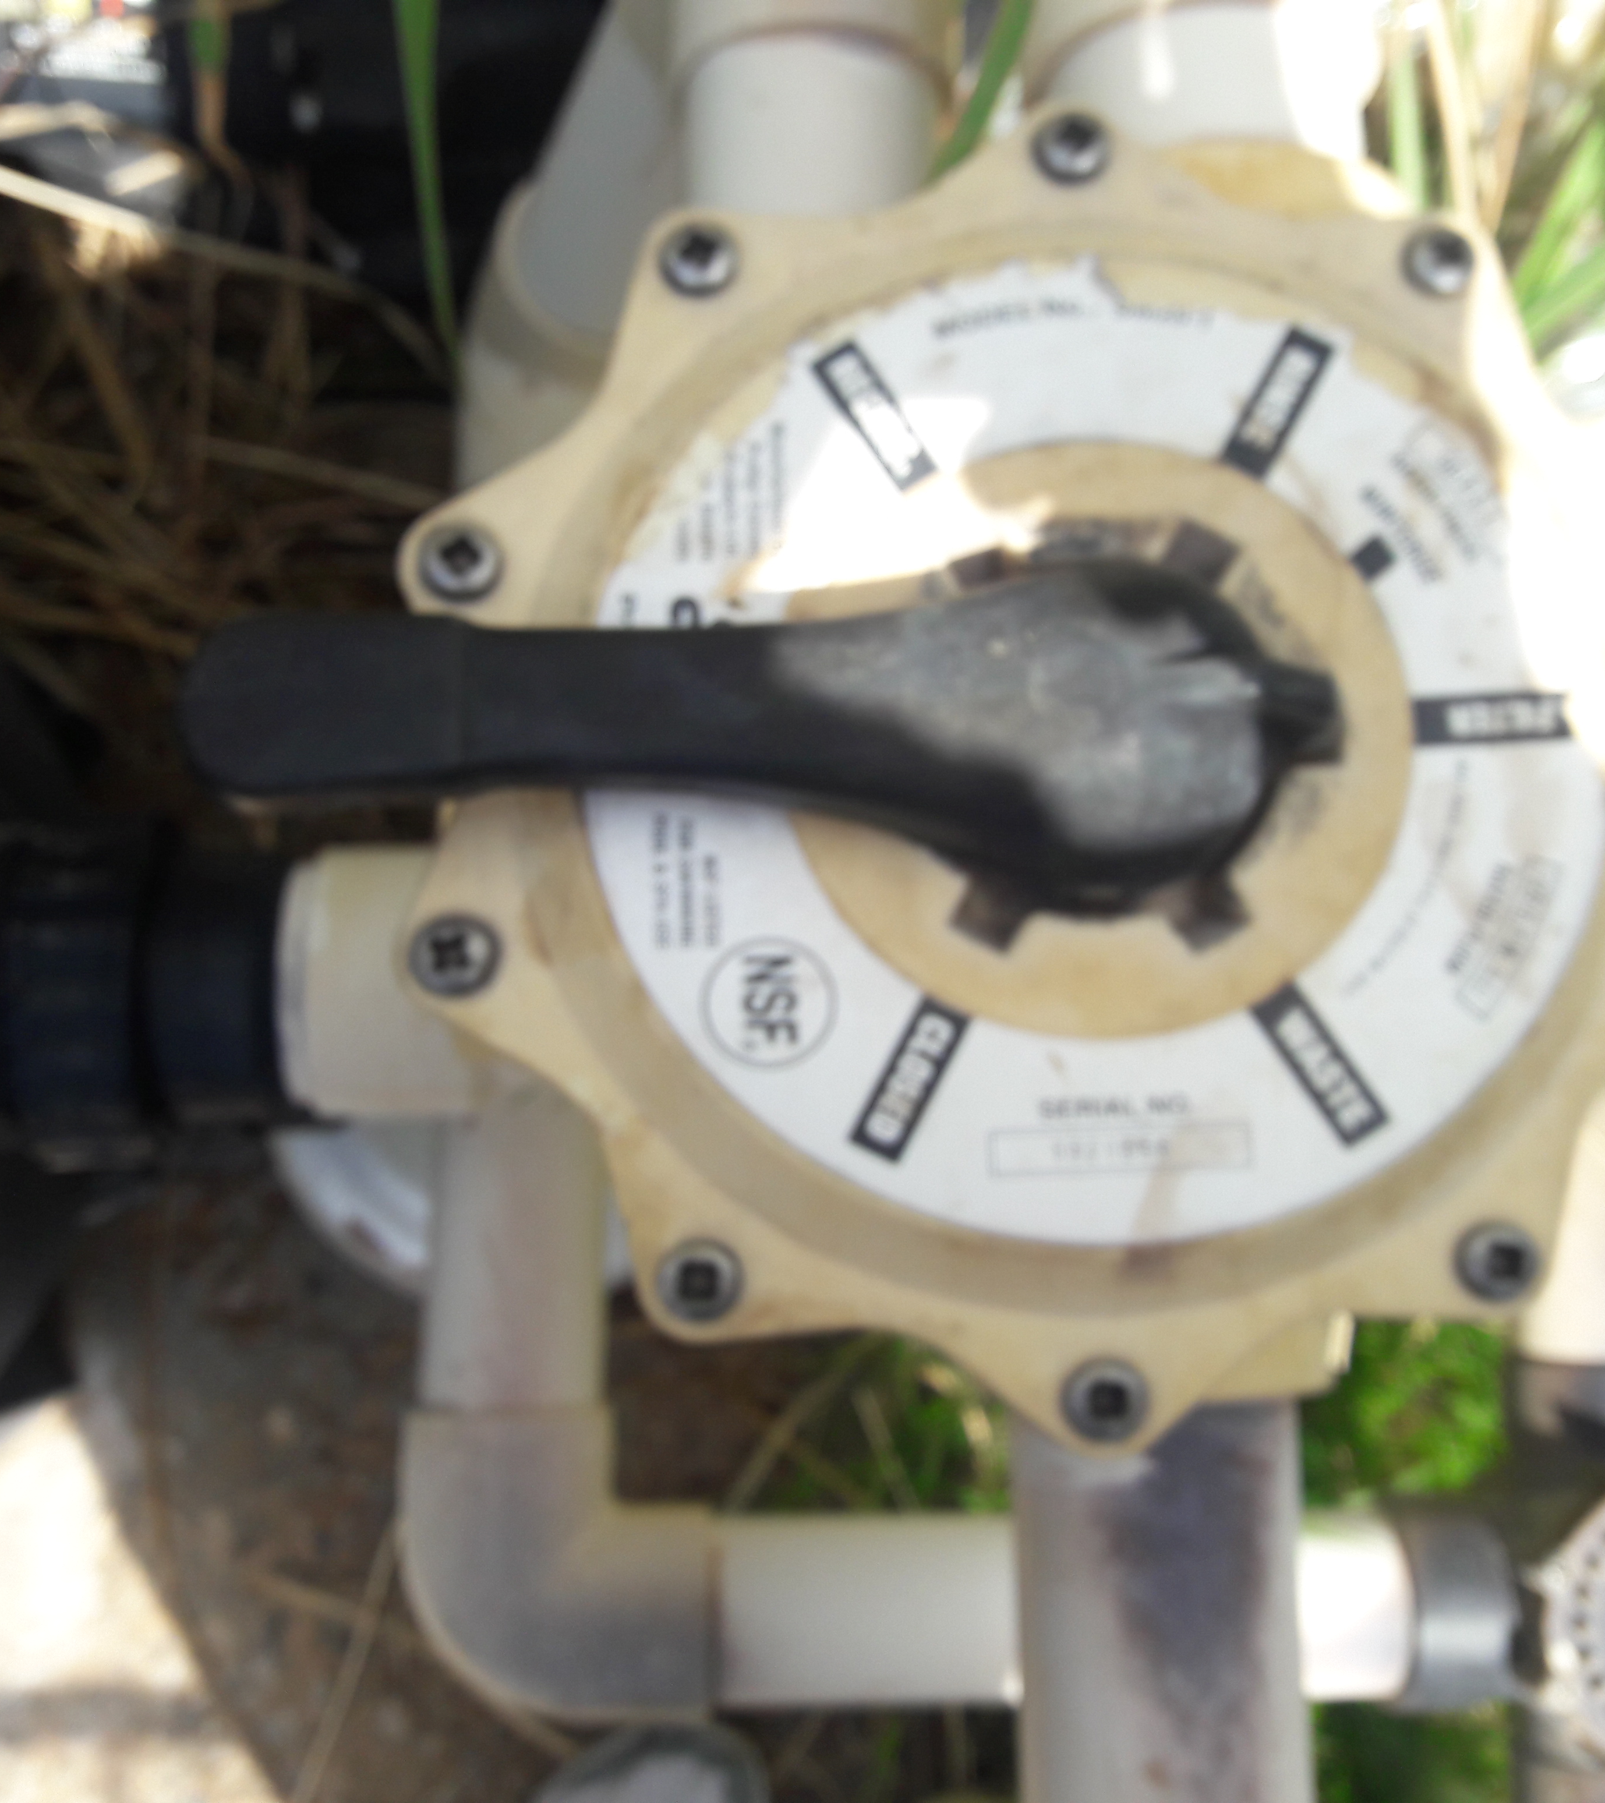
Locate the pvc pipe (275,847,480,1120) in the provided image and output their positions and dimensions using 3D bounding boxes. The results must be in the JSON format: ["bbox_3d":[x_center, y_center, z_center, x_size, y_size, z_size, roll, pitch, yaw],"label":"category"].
[{"bbox_3d":[-0.100,0.020,0.462,0.056,0.065,0.065,0,80,0],"label":"pvc pipe"}]

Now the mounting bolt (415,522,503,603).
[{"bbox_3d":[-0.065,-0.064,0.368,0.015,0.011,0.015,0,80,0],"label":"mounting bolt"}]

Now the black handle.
[{"bbox_3d":[-0.003,-0.028,0.323,0.194,0.050,0.056,0,80,0],"label":"black handle"}]

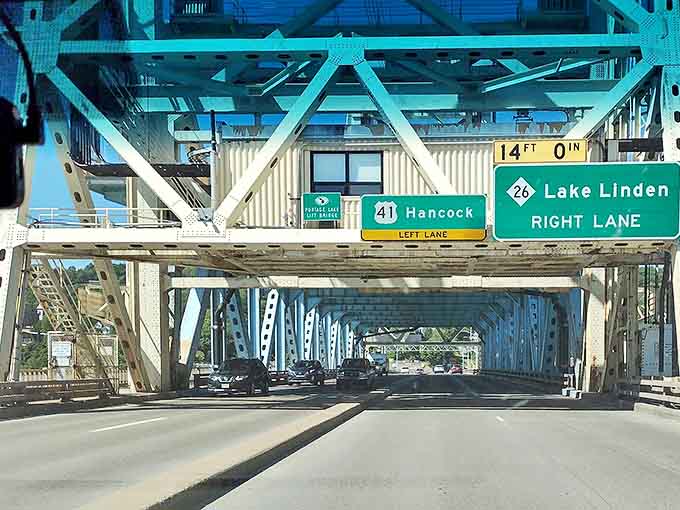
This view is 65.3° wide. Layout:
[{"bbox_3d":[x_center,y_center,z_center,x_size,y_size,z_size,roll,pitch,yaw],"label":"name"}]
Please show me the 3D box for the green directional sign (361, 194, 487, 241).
[{"bbox_3d":[2.149,-0.962,13.600,3.200,1.180,0.100,0,-10,1],"label":"green directional sign"}]

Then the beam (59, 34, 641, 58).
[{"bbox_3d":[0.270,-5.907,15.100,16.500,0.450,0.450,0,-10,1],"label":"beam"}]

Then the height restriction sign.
[{"bbox_3d":[5.319,-2.732,14.000,2.440,0.610,0.050,0,-6,1],"label":"height restriction sign"}]

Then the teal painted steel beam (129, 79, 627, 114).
[{"bbox_3d":[1.365,-5.583,18.800,17.200,0.950,0.500,0,-10,1],"label":"teal painted steel beam"}]

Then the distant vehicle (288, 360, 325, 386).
[{"bbox_3d":[-2.551,8.892,39.800,1.830,1.670,4.600,-2,-11,9],"label":"distant vehicle"}]

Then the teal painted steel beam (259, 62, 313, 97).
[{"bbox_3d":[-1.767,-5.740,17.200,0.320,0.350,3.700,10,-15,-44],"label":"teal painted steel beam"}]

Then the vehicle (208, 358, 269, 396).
[{"bbox_3d":[-5.320,6.421,27.800,1.840,1.700,4.650,-2,-11,9],"label":"vehicle"}]

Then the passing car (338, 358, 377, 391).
[{"bbox_3d":[1.122,7.660,34.000,2.000,1.860,5.400,-2,-11,9],"label":"passing car"}]

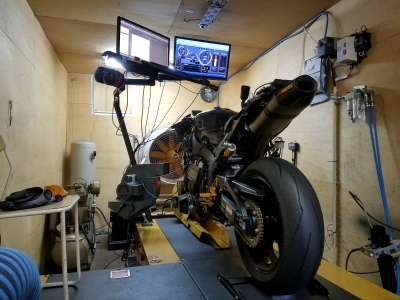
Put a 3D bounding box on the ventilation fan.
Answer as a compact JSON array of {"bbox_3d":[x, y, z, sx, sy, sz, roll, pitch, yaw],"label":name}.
[{"bbox_3d":[-0.335,0.070,3.420,0.620,0.620,0.400,0,-1,-19],"label":"ventilation fan"}]

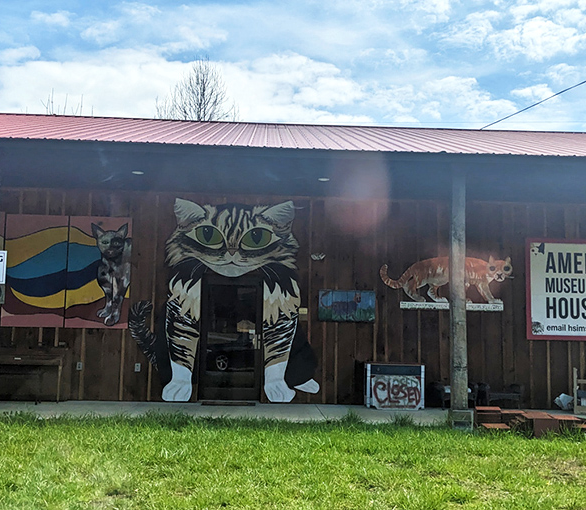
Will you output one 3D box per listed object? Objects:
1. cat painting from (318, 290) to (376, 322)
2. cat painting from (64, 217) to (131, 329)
[{"bbox_3d":[0.895,0.847,8.733,0.928,0.507,0.040,1,-6,-2],"label":"cat painting"},{"bbox_3d":[-3.158,0.283,8.657,1.009,1.811,0.040,1,-6,-2],"label":"cat painting"}]

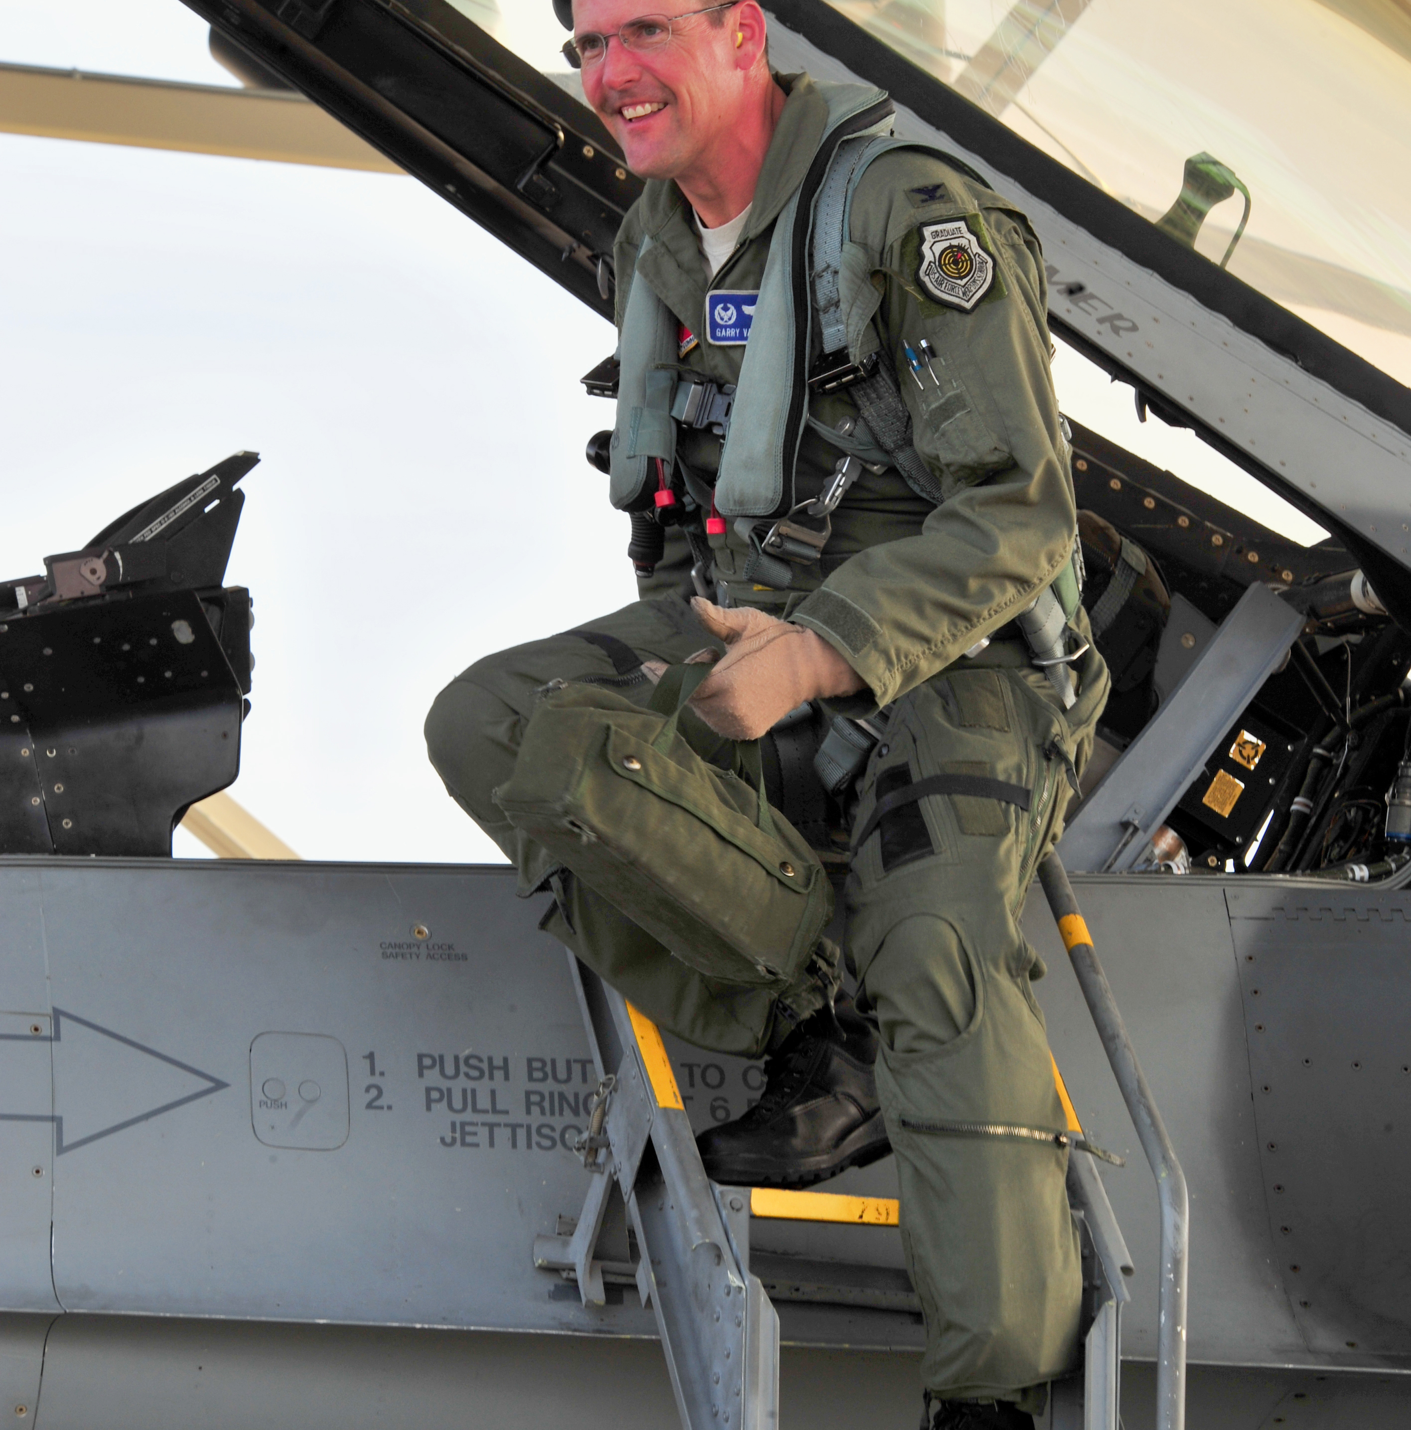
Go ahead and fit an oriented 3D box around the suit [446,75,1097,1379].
[{"bbox_3d":[0.050,0.014,7.100,0.620,1.190,0.650,-6,-10,41],"label":"suit"}]

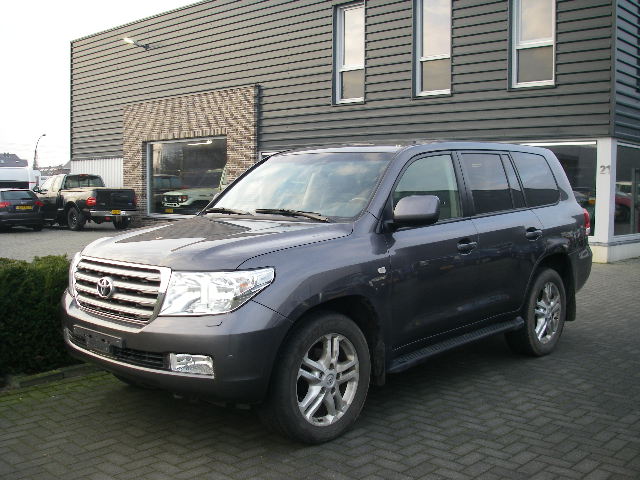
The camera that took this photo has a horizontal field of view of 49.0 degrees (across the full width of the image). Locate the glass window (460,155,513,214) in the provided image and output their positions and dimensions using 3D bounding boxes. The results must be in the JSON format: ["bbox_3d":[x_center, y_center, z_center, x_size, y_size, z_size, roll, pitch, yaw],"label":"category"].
[{"bbox_3d":[1.289,-0.434,5.372,0.050,0.480,0.620,-19,-10,41],"label":"glass window"}]

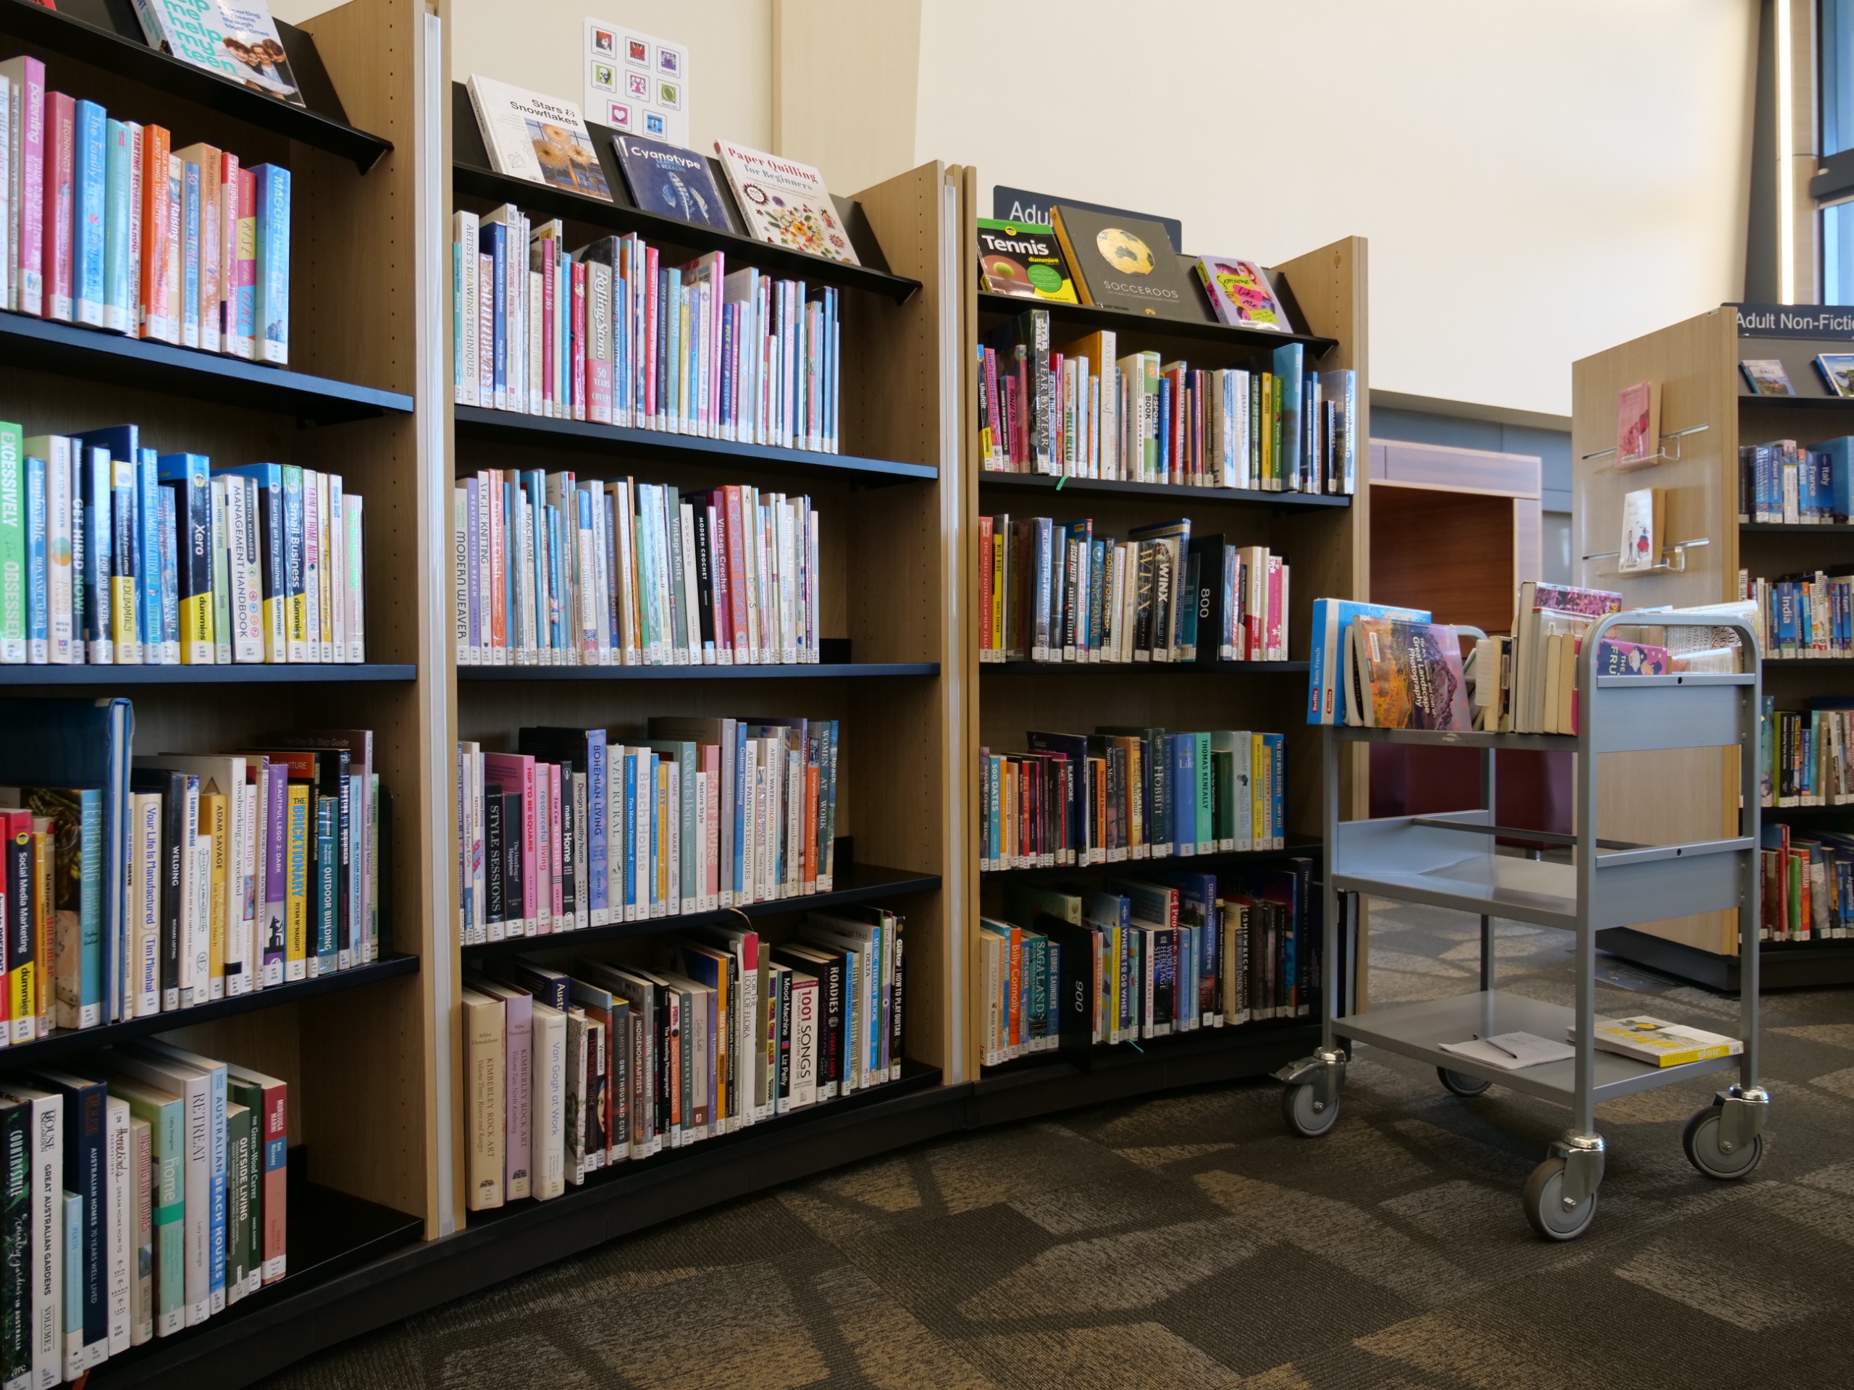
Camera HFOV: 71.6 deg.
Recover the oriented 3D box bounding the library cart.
[{"bbox_3d":[1.042,0.343,2.263,0.526,0.950,0.586,-1,0,-28],"label":"library cart"}]

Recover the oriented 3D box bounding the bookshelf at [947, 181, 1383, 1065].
[{"bbox_3d":[0.450,-0.134,2.675,0.948,1.670,0.275,-1,0,-24],"label":"bookshelf"}]

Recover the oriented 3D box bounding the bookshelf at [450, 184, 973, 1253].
[{"bbox_3d":[-0.384,-0.123,2.143,0.945,1.670,0.275,-1,0,-42],"label":"bookshelf"}]

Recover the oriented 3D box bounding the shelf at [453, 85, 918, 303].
[{"bbox_3d":[-0.397,-0.833,2.120,0.875,0.230,0.180,-1,0,-42],"label":"shelf"}]

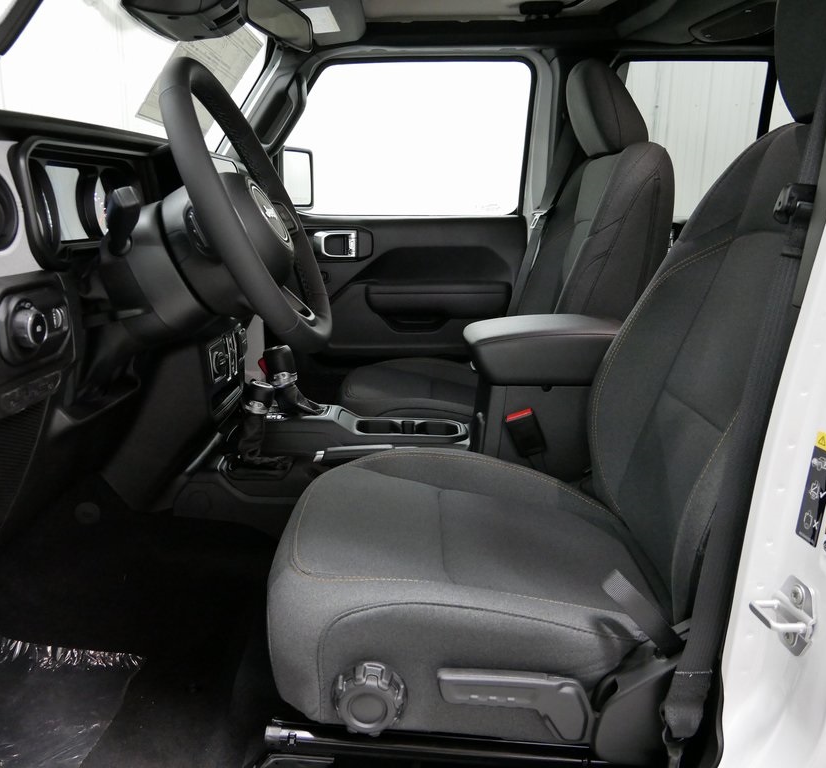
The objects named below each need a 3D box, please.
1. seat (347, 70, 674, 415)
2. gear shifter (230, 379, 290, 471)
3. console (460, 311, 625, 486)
[{"bbox_3d":[0.184,-0.248,1.648,0.720,0.930,0.530,1,12,3],"label":"seat"},{"bbox_3d":[-0.274,0.069,1.276,0.105,0.170,0.080,1,12,3],"label":"gear shifter"},{"bbox_3d":[0.260,0.024,1.308,0.340,0.300,0.220,1,12,3],"label":"console"}]

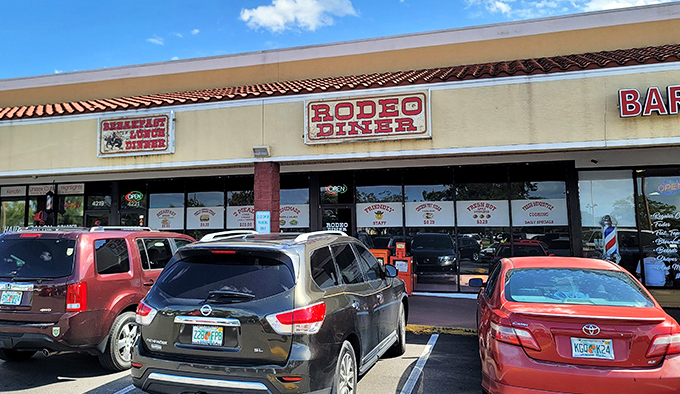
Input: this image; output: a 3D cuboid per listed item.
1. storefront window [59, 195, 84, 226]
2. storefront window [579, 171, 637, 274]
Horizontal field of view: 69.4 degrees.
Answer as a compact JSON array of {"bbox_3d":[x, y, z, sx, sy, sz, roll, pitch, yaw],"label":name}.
[{"bbox_3d":[-8.596,1.196,15.701,1.038,2.535,0.080,-2,-5,16],"label":"storefront window"},{"bbox_3d":[6.335,0.723,11.553,1.260,2.734,0.080,-2,-5,16],"label":"storefront window"}]

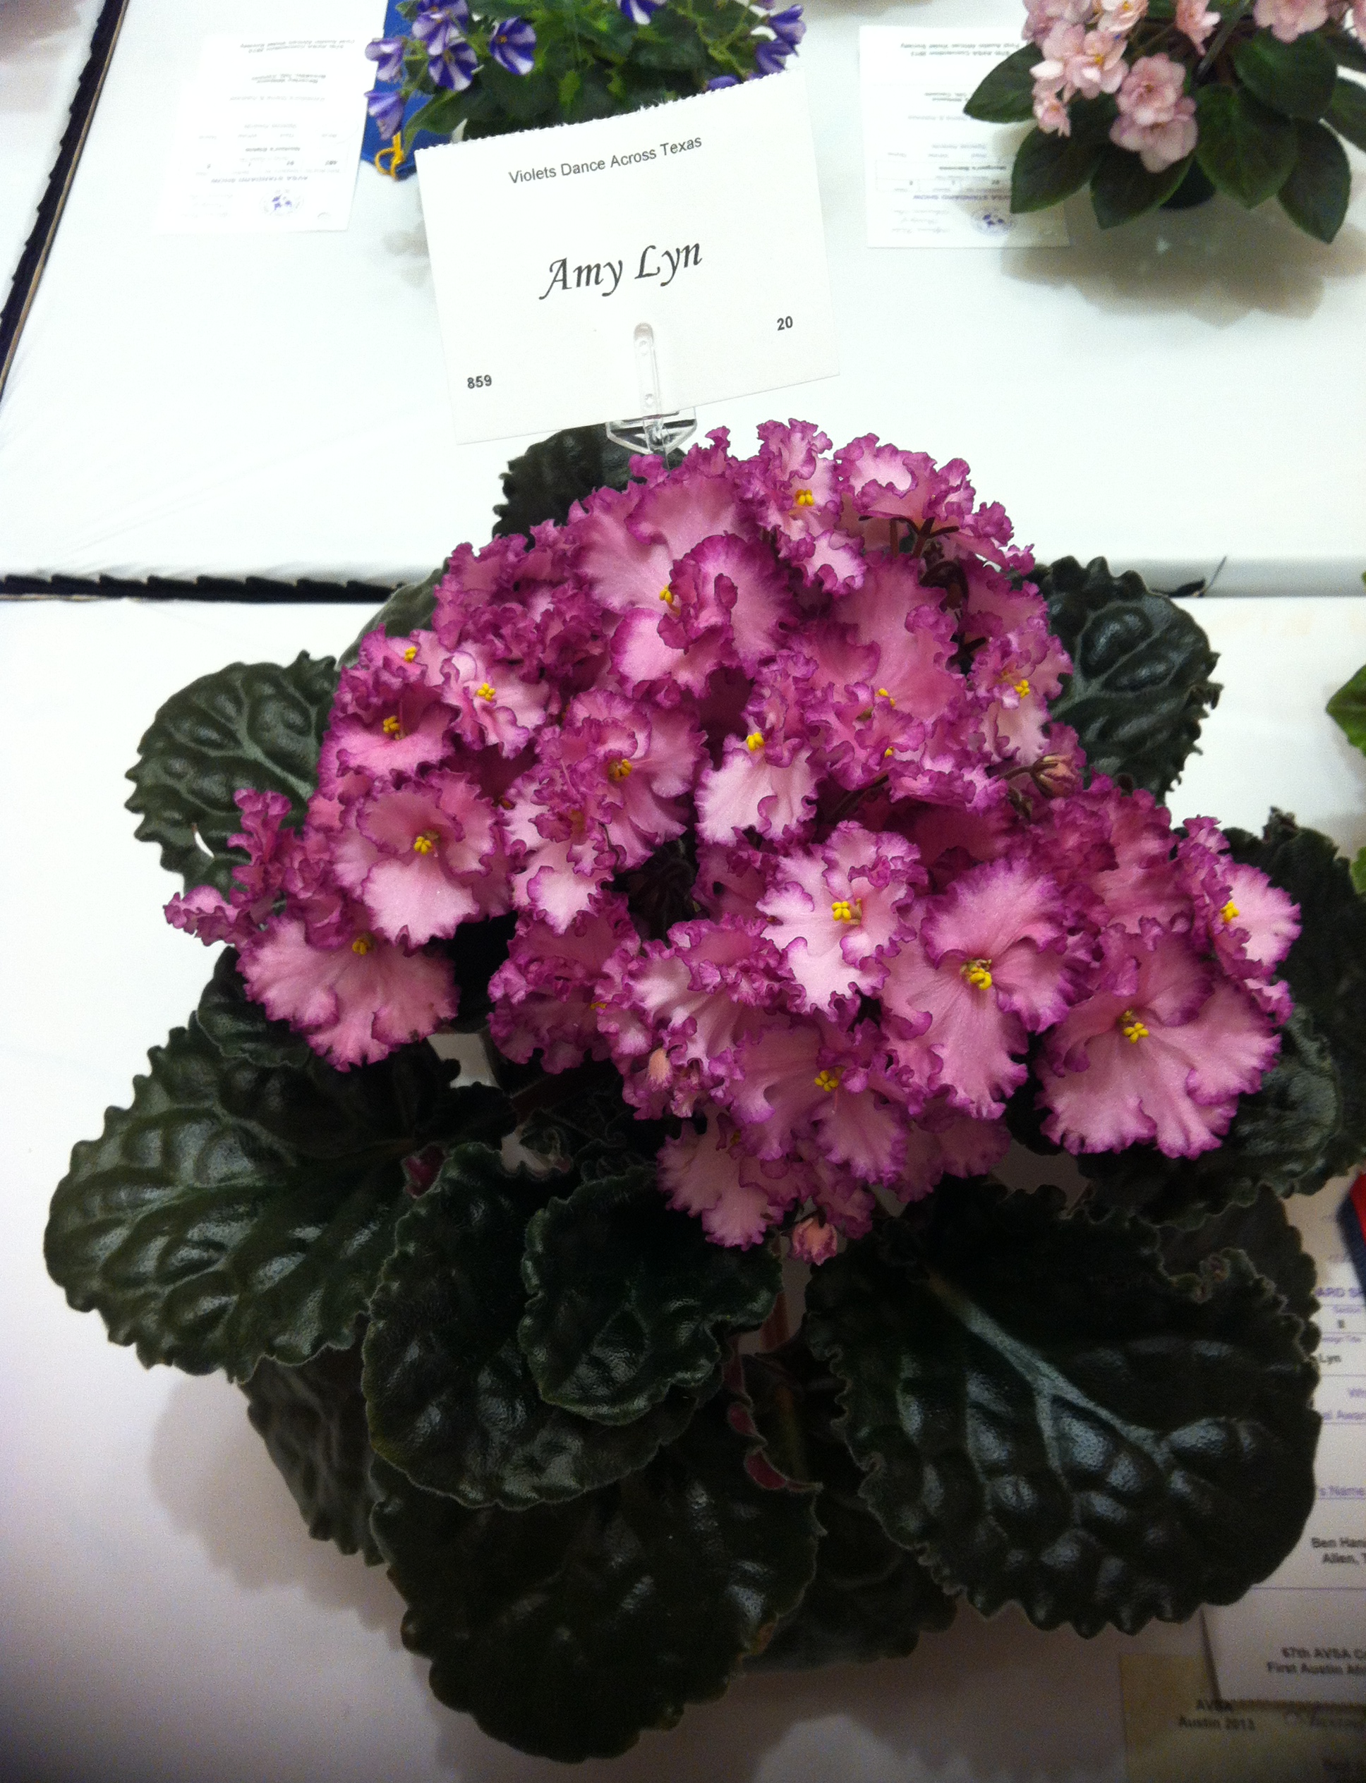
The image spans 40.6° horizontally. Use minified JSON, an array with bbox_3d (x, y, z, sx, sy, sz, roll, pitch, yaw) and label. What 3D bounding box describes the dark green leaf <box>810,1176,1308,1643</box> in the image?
[{"bbox_3d":[0.078,0.101,0.382,0.106,0.028,0.108,-40,81,-20],"label":"dark green leaf"}]

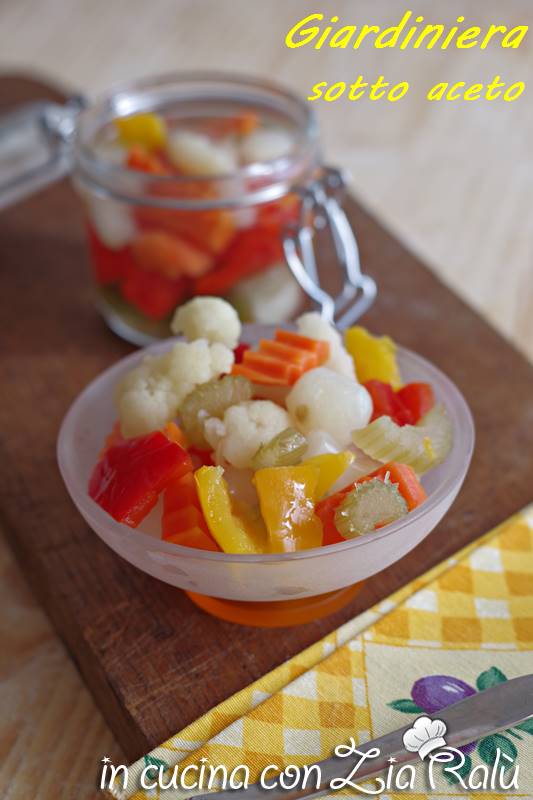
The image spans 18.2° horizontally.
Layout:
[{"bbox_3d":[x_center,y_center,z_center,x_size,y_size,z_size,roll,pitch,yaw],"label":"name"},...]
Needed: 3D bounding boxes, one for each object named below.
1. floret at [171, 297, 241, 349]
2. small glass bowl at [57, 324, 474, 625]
[{"bbox_3d":[-0.021,-0.024,0.559,0.024,0.022,0.024,-1,33,0],"label":"floret"},{"bbox_3d":[0.000,0.032,0.548,0.133,0.056,0.133,-1,34,1],"label":"small glass bowl"}]

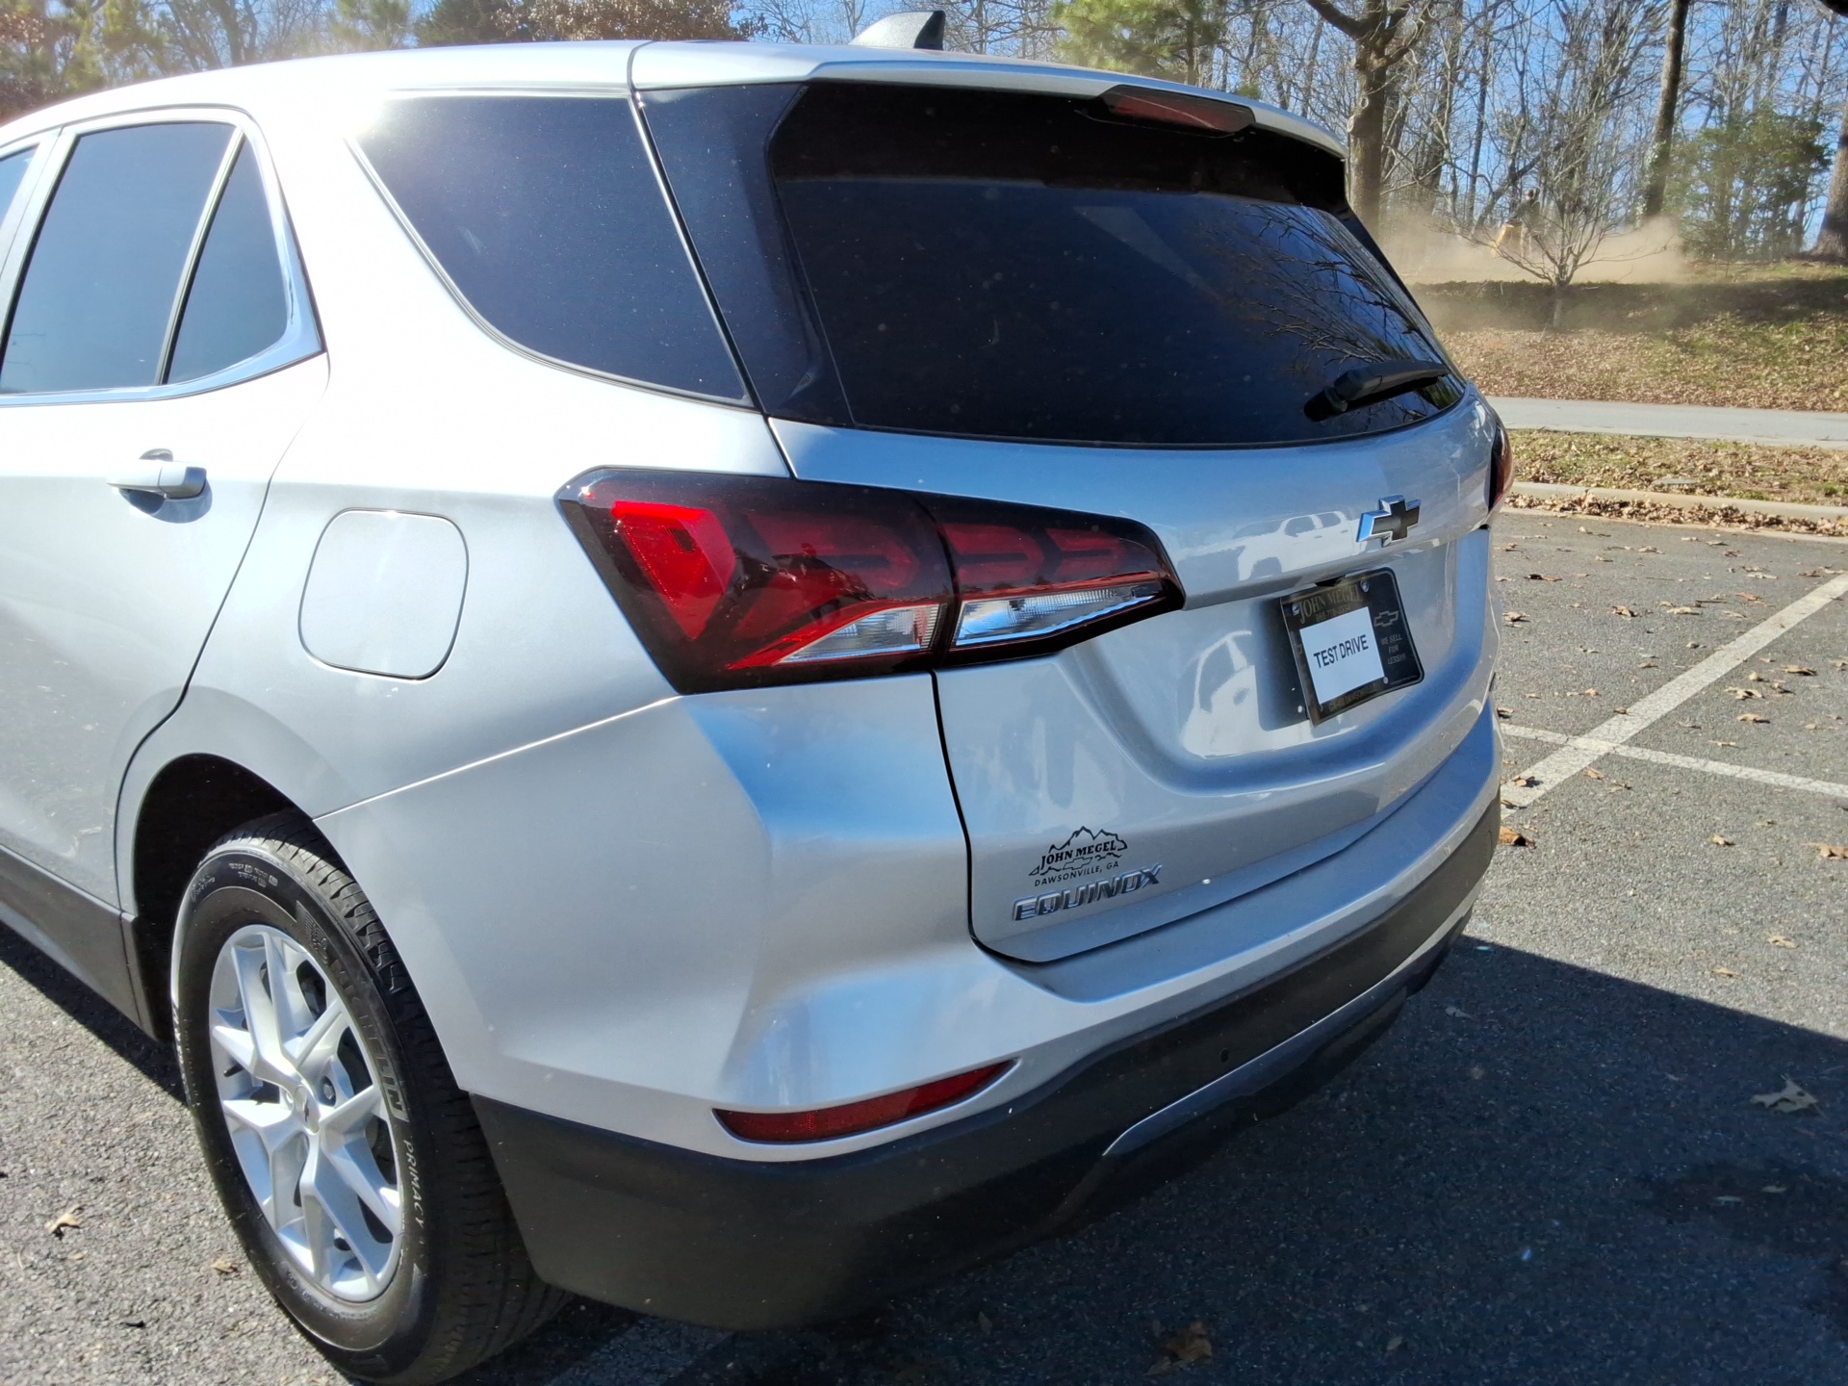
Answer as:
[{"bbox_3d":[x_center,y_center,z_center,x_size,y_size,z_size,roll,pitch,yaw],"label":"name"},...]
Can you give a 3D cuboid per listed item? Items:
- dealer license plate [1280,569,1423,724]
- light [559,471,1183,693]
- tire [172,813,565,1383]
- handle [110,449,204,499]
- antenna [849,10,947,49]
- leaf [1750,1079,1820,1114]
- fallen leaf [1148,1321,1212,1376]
[{"bbox_3d":[0.513,-0.059,1.773,0.012,0.152,0.304,-16,0,43],"label":"dealer license plate"},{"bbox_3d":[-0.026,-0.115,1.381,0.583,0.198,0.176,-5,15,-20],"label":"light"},{"bbox_3d":[-0.699,0.487,1.896,0.720,0.720,0.230,12,19,39],"label":"tire"},{"bbox_3d":[-0.915,-0.257,1.752,0.225,0.045,0.050,12,19,39],"label":"handle"},{"bbox_3d":[-0.054,-0.899,2.069,0.180,0.065,0.065,12,19,39],"label":"antenna"},{"bbox_3d":[1.474,0.684,2.554,0.116,0.030,0.108,8,16,28],"label":"leaf"},{"bbox_3d":[0.333,0.842,1.931,0.082,0.022,0.087,3,15,9],"label":"fallen leaf"}]

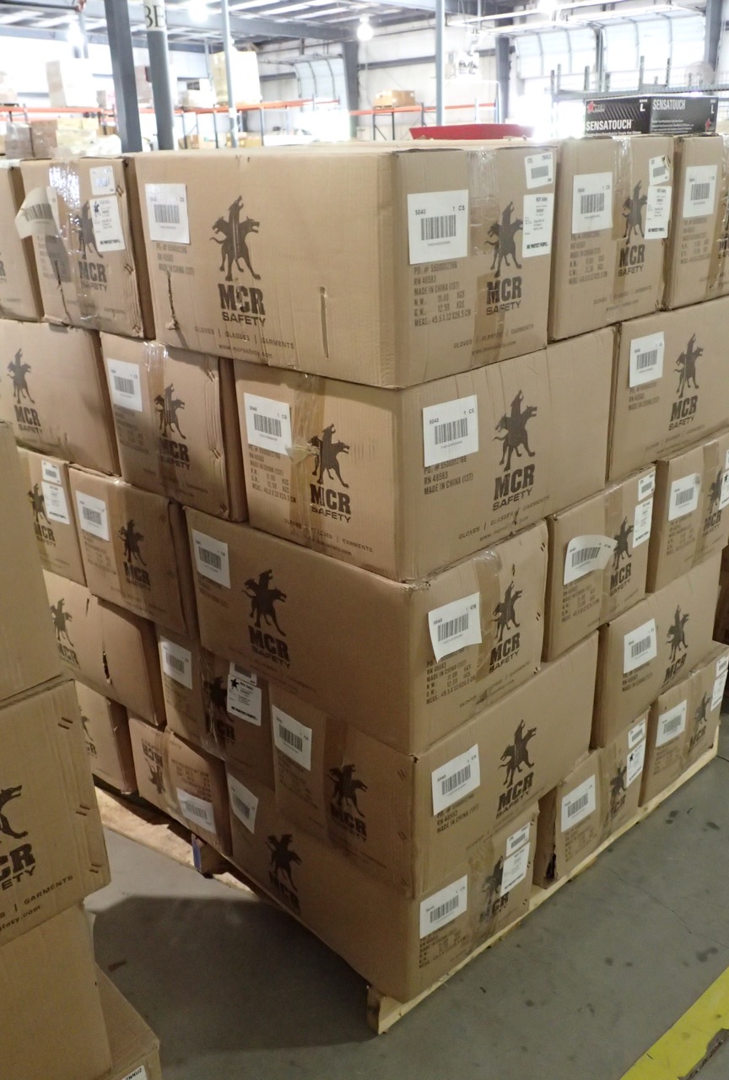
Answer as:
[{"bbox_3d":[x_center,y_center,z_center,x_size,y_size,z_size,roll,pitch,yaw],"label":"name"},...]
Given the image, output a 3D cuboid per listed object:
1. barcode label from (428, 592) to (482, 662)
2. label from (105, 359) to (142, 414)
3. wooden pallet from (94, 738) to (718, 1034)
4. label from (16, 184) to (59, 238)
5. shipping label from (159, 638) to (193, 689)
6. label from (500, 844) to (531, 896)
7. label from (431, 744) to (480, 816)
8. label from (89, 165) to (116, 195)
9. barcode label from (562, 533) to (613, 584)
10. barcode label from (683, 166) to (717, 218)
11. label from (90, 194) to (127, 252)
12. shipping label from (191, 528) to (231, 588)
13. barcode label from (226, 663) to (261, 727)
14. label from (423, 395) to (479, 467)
[{"bbox_3d":[0.130,0.122,1.300,0.103,0.078,0.012,-21,29,-38],"label":"barcode label"},{"bbox_3d":[-0.397,-0.258,1.556,0.008,0.079,0.099,-22,30,-39],"label":"label"},{"bbox_3d":[0.083,0.503,2.360,1.180,0.130,1.090,-21,29,-38],"label":"wooden pallet"},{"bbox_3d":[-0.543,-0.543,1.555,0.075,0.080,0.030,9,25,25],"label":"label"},{"bbox_3d":[-0.344,0.223,1.714,0.008,0.079,0.099,-22,32,-40],"label":"shipping label"},{"bbox_3d":[0.261,0.570,1.619,0.067,0.074,0.008,-18,27,-38],"label":"label"},{"bbox_3d":[0.139,0.361,1.411,0.106,0.080,0.006,-21,29,-38],"label":"label"},{"bbox_3d":[-0.400,-0.549,1.433,0.064,0.039,0.006,17,29,38],"label":"label"},{"bbox_3d":[0.367,0.030,1.507,0.102,0.078,0.025,-15,31,-33],"label":"barcode label"},{"bbox_3d":[0.550,-0.571,1.533,0.102,0.076,0.008,-22,30,-38],"label":"barcode label"},{"bbox_3d":[-0.411,-0.505,1.496,0.084,0.080,0.005,13,27,43],"label":"label"},{"bbox_3d":[-0.255,0.030,1.562,0.098,0.080,0.005,18,30,40],"label":"shipping label"},{"bbox_3d":[-0.204,0.263,1.595,0.082,0.108,0.006,17,29,39],"label":"barcode label"},{"bbox_3d":[0.113,-0.142,1.214,0.106,0.078,0.006,-21,29,-38],"label":"label"}]

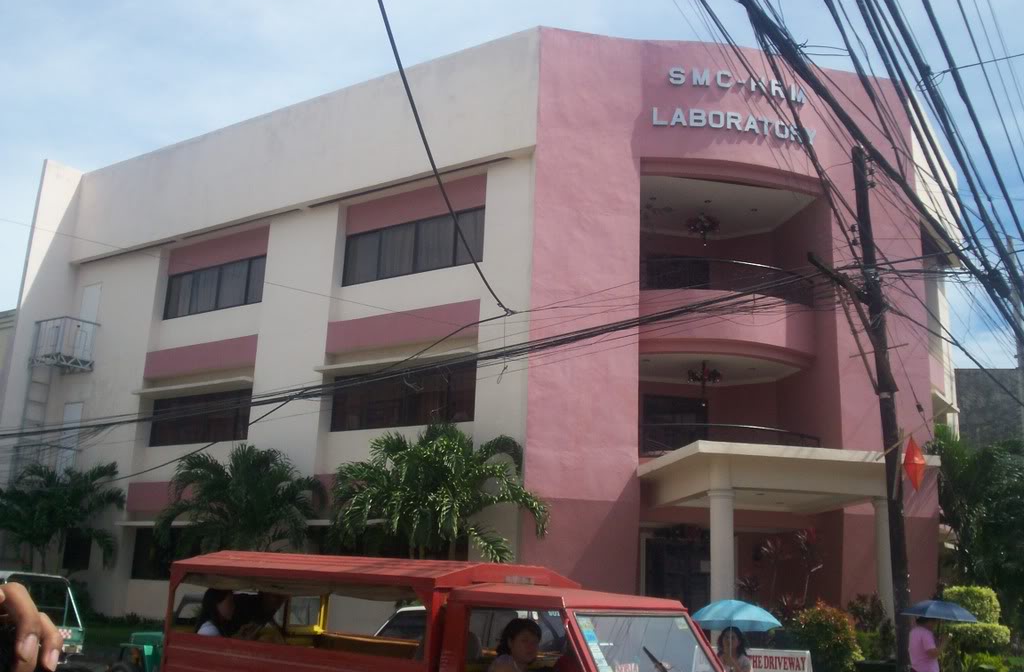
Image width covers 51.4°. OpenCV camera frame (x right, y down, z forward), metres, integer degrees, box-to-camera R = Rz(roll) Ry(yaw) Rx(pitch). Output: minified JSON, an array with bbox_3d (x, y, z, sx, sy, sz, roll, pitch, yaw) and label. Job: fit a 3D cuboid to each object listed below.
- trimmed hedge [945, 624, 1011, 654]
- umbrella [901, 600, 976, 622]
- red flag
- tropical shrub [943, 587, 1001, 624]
[{"bbox_3d":[7.040,4.585,16.140,1.020,0.480,1.000,-4,-16,23],"label":"trimmed hedge"},{"bbox_3d":[4.658,2.980,11.626,0.822,0.222,0.822,-2,-16,21],"label":"umbrella"},{"bbox_3d":[5.826,1.846,15.414,0.350,0.780,0.280,-3,-16,20],"label":"red flag"},{"bbox_3d":[7.034,4.116,16.266,0.840,0.580,0.840,-4,-16,22],"label":"tropical shrub"}]

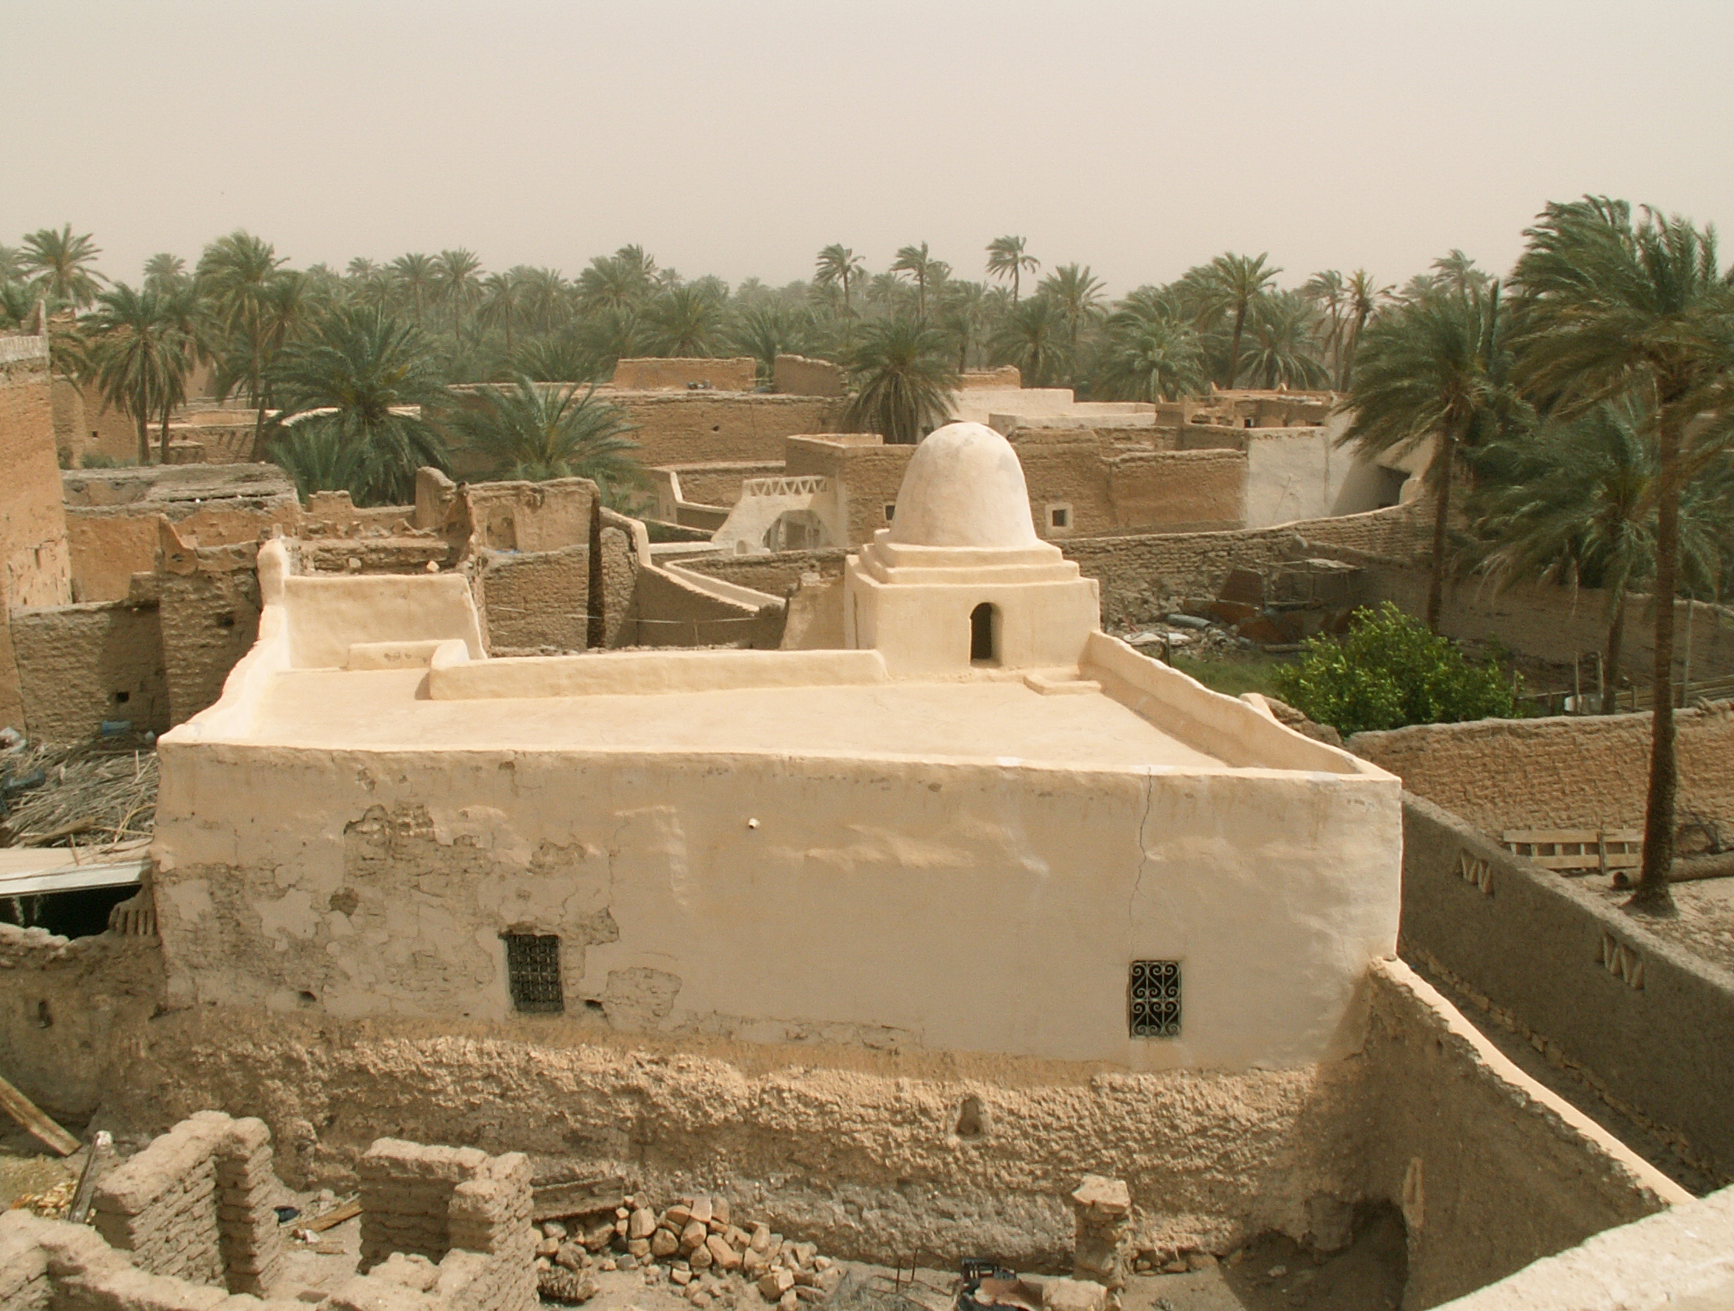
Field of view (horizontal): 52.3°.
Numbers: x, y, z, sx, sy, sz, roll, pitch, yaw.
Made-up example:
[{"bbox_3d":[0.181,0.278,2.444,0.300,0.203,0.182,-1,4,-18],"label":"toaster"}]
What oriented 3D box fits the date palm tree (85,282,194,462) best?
[{"bbox_3d":[-32.536,-11.432,79.335,4.904,10.437,4.904,0,12,0],"label":"date palm tree"}]

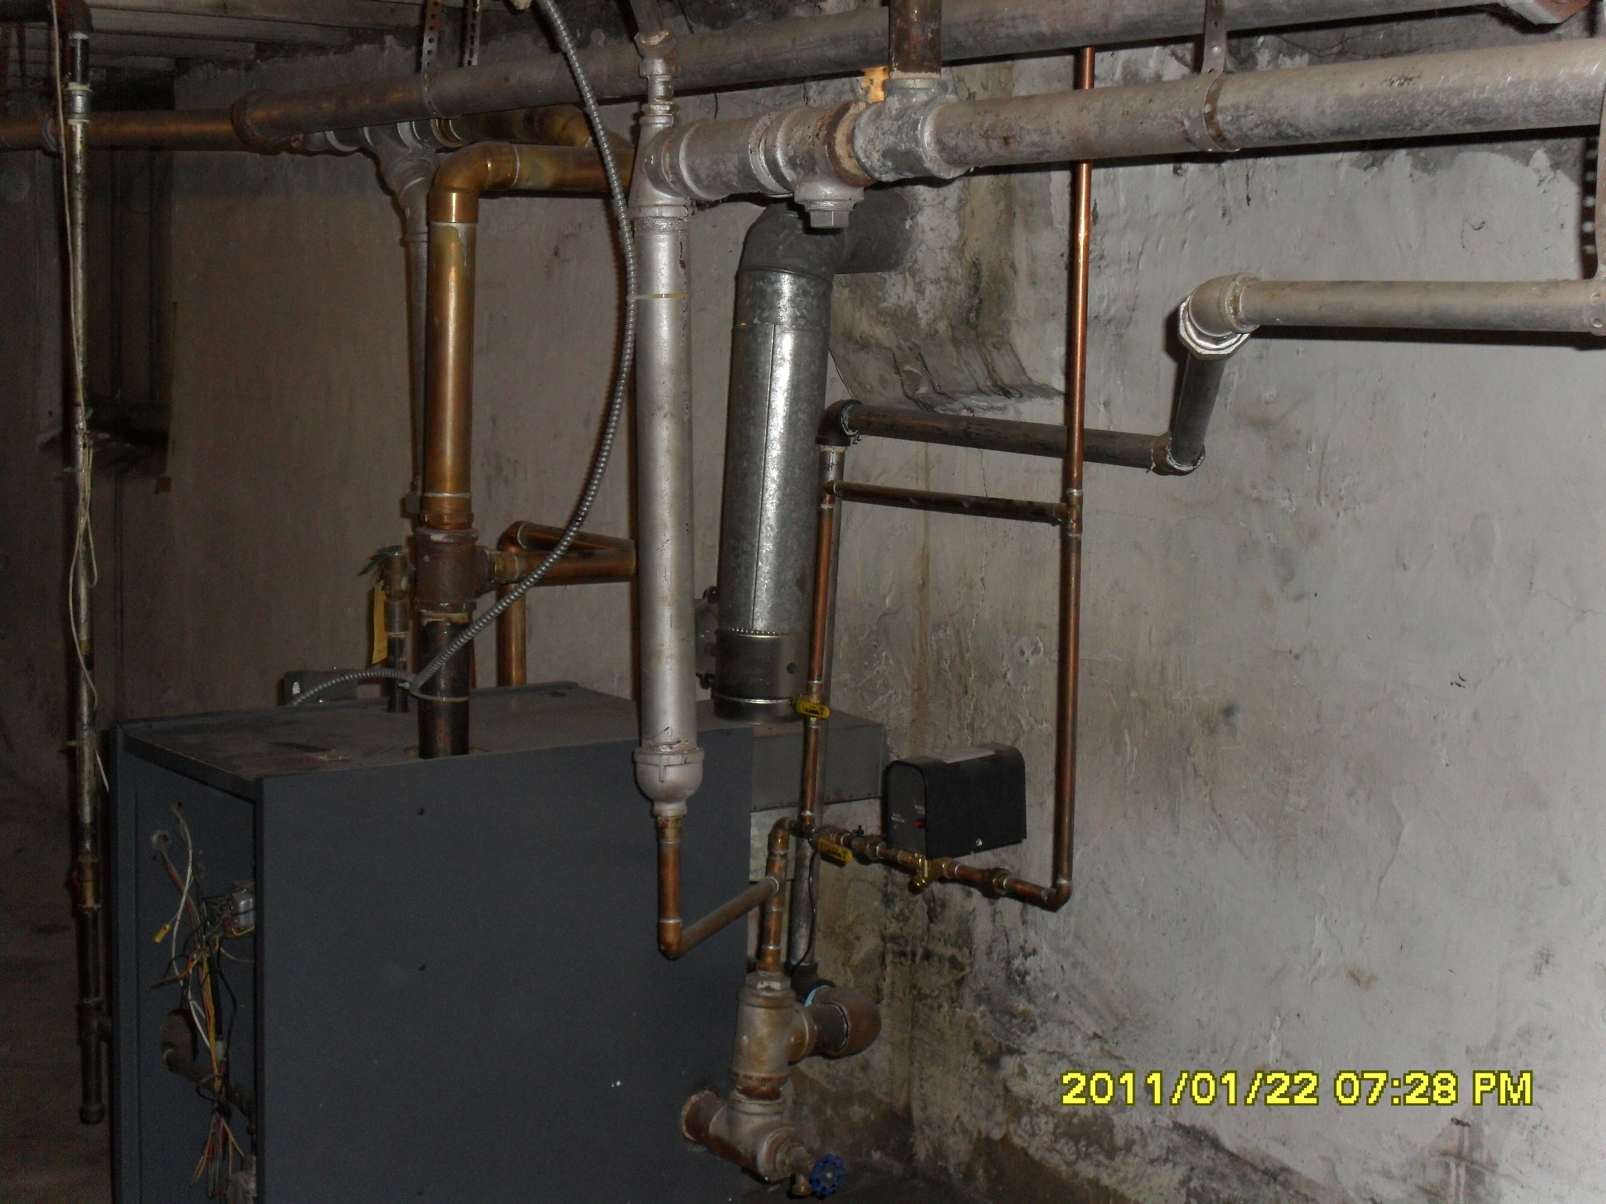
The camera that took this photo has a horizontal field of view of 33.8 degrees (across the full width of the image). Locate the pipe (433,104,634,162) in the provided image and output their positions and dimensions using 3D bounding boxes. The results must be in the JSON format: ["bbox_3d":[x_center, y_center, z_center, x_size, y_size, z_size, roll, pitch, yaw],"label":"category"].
[{"bbox_3d":[-0.392,-0.649,3.666,0.085,0.075,0.454,-4,8,-35],"label":"pipe"}]

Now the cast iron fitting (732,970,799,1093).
[{"bbox_3d":[-0.042,0.540,3.332,0.094,0.142,0.076,-4,8,-35],"label":"cast iron fitting"}]

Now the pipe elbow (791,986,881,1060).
[{"bbox_3d":[0.051,0.547,3.420,0.108,0.080,0.080,-4,8,-35],"label":"pipe elbow"}]

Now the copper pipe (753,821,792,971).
[{"bbox_3d":[-0.036,0.369,3.308,0.032,0.190,0.032,-2,8,-35],"label":"copper pipe"}]

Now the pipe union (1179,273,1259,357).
[{"bbox_3d":[0.332,-0.231,2.120,0.060,0.064,0.075,-4,8,-35],"label":"pipe union"}]

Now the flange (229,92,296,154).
[{"bbox_3d":[-0.821,-0.726,4.000,0.083,0.085,0.092,-4,8,-35],"label":"flange"}]

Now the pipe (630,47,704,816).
[{"bbox_3d":[-0.152,-0.180,2.885,0.080,0.825,0.080,-1,6,0],"label":"pipe"}]

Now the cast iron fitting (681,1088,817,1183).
[{"bbox_3d":[-0.068,0.668,3.374,0.077,0.100,0.216,-4,8,-35],"label":"cast iron fitting"}]

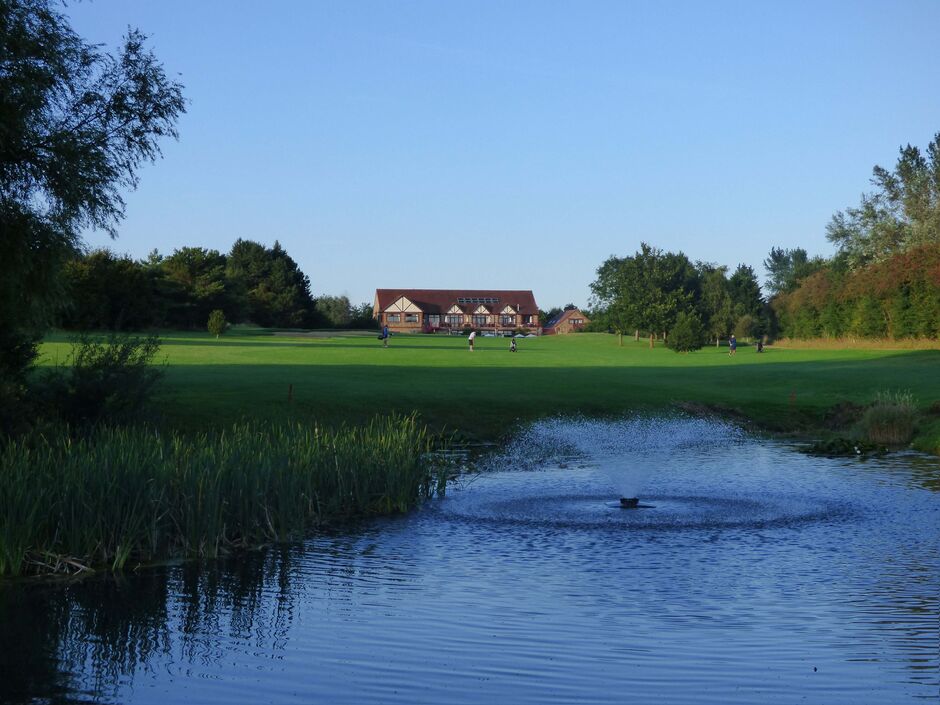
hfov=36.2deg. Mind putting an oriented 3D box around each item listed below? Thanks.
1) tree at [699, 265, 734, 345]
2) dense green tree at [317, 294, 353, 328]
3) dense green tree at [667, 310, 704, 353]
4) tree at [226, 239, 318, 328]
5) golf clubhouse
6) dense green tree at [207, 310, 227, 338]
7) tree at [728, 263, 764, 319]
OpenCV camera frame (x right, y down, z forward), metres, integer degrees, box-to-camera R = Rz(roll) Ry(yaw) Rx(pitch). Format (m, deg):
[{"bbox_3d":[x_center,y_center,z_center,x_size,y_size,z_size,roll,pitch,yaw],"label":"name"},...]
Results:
[{"bbox_3d":[25.300,-4.830,148.000,4.010,8.640,4.200,0,0,0],"label":"tree"},{"bbox_3d":[-23.070,-6.810,245.000,6.810,6.130,6.500,0,0,0],"label":"dense green tree"},{"bbox_3d":[19.170,-1.850,128.000,3.380,3.780,3.400,0,0,0],"label":"dense green tree"},{"bbox_3d":[-28.200,-9.760,205.000,13.530,12.960,12.500,0,0,0],"label":"tree"},{"bbox_3d":[-2.500,-7.000,248.000,26.800,7.800,13.000,0,0,-9],"label":"golf clubhouse"},{"bbox_3d":[-30.360,-3.320,172.000,2.510,3.410,2.500,0,0,0],"label":"dense green tree"},{"bbox_3d":[31.070,-5.460,162.000,4.390,8.890,4.800,0,0,0],"label":"tree"}]

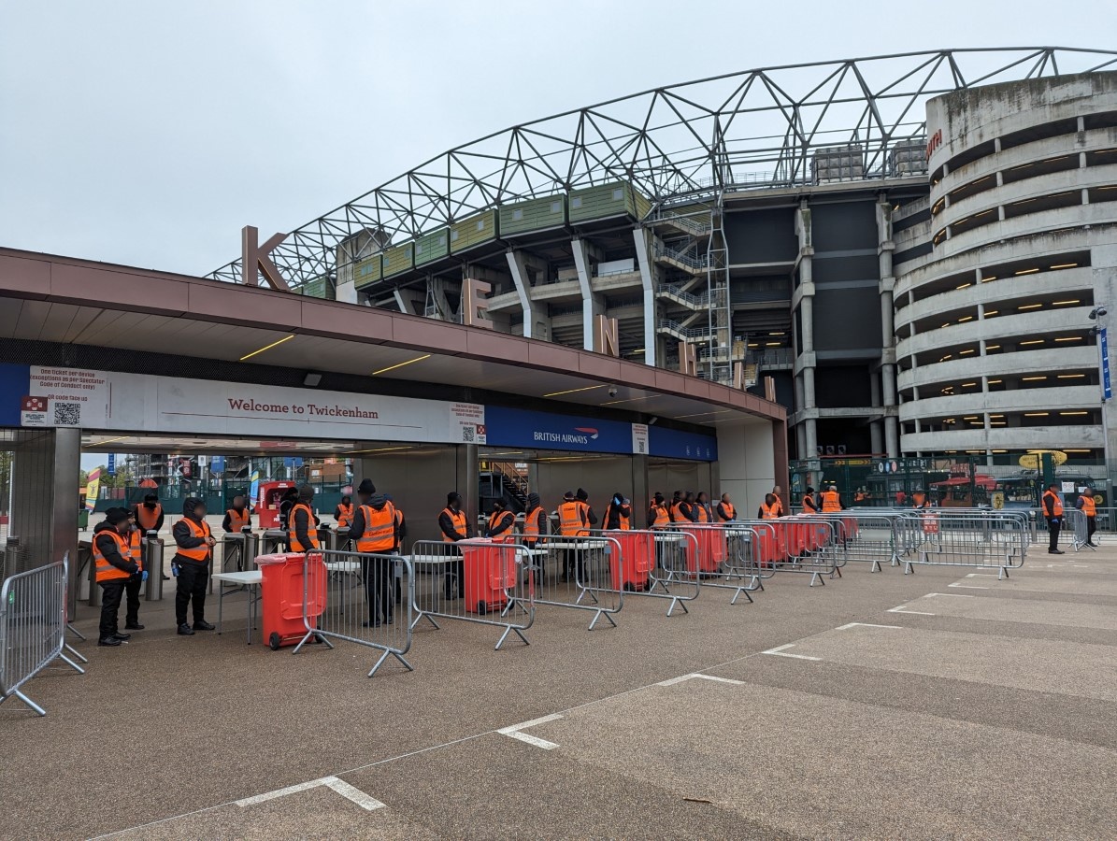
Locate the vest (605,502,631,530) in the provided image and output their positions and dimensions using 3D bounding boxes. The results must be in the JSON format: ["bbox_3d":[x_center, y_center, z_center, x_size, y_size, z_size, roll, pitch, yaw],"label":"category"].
[{"bbox_3d":[1.250,2.121,16.600,0.550,0.650,0.350,-2,-5,7],"label":"vest"}]

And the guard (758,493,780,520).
[{"bbox_3d":[5.265,2.648,19.330,0.550,1.650,0.420,-2,-6,15],"label":"guard"}]

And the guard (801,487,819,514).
[{"bbox_3d":[7.429,2.854,22.880,0.450,1.730,0.480,-3,-6,18],"label":"guard"}]

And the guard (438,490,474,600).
[{"bbox_3d":[-1.697,2.067,12.803,0.400,1.730,0.520,-5,-7,41],"label":"guard"}]

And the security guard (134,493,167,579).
[{"bbox_3d":[-8.706,2.462,16.519,0.580,1.790,0.380,2,-6,-30],"label":"security guard"}]

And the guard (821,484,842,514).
[{"bbox_3d":[8.161,2.862,23.281,0.560,1.760,0.360,-3,-6,19],"label":"guard"}]

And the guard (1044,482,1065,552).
[{"bbox_3d":[13.154,2.600,20.556,0.420,1.790,0.500,-5,-7,37],"label":"guard"}]

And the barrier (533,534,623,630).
[{"bbox_3d":[0.000,2.090,10.210,0.460,1.100,2.300,4,-7,-43],"label":"barrier"}]

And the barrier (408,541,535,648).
[{"bbox_3d":[-1.080,2.010,9.190,0.460,1.100,2.360,4,-7,-42],"label":"barrier"}]

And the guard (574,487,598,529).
[{"bbox_3d":[0.528,2.229,15.097,0.520,1.790,0.400,-2,-6,18],"label":"guard"}]

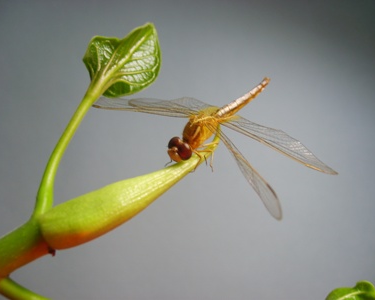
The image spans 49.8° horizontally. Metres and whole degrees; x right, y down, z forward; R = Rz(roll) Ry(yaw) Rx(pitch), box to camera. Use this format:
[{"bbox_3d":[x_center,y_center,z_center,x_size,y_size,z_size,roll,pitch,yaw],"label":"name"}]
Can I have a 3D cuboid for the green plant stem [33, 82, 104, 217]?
[{"bbox_3d":[-0.032,0.000,0.105,0.006,0.038,0.005,25,0,0],"label":"green plant stem"}]

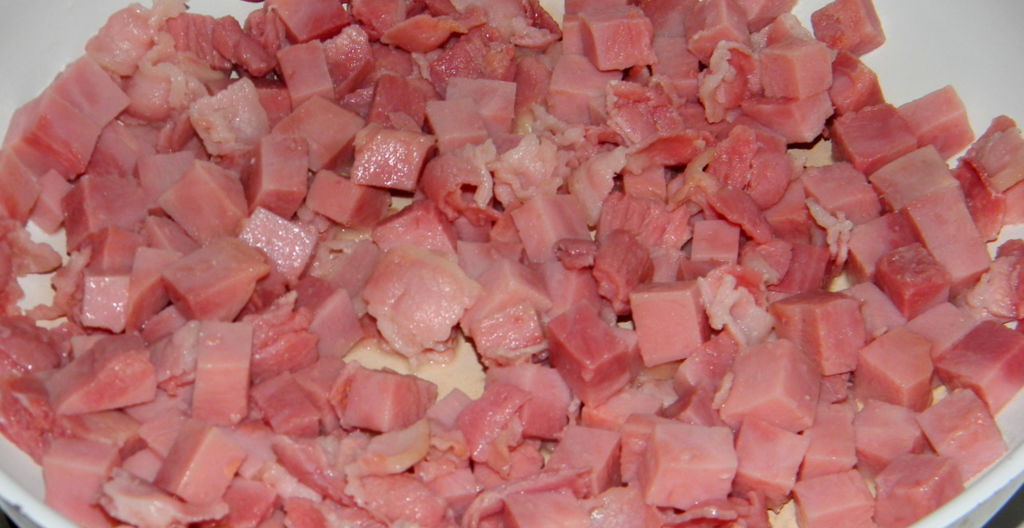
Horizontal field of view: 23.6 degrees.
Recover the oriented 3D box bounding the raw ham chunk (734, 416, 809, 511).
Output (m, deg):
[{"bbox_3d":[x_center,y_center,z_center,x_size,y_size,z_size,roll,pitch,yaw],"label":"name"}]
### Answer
[{"bbox_3d":[0.053,0.042,0.506,0.012,0.013,0.012,13,65,7],"label":"raw ham chunk"}]

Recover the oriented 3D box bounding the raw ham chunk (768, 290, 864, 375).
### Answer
[{"bbox_3d":[0.066,0.015,0.532,0.013,0.015,0.014,7,12,44],"label":"raw ham chunk"}]

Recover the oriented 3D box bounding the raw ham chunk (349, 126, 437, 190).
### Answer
[{"bbox_3d":[-0.027,-0.024,0.566,0.015,0.011,0.014,9,14,2],"label":"raw ham chunk"}]

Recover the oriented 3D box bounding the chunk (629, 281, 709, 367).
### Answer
[{"bbox_3d":[0.035,0.012,0.538,0.013,0.015,0.014,-8,8,11],"label":"chunk"}]

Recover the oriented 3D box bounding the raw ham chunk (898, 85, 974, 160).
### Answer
[{"bbox_3d":[0.101,-0.033,0.585,0.014,0.011,0.010,-25,47,3],"label":"raw ham chunk"}]

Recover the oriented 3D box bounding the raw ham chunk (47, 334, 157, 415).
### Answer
[{"bbox_3d":[-0.089,0.024,0.530,0.021,0.010,0.009,-18,36,-20],"label":"raw ham chunk"}]

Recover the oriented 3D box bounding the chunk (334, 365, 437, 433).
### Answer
[{"bbox_3d":[-0.027,0.029,0.527,0.013,0.011,0.018,10,7,27],"label":"chunk"}]

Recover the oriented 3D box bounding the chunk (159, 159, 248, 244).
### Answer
[{"bbox_3d":[-0.069,-0.012,0.568,0.012,0.017,0.015,-40,77,5],"label":"chunk"}]

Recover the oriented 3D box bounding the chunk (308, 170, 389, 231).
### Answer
[{"bbox_3d":[-0.038,-0.015,0.578,0.012,0.009,0.014,25,9,26],"label":"chunk"}]

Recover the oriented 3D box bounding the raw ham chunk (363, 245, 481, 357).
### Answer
[{"bbox_3d":[-0.020,0.008,0.542,0.025,0.009,0.024,-3,62,0],"label":"raw ham chunk"}]

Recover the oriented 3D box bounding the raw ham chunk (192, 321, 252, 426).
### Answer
[{"bbox_3d":[-0.063,0.023,0.529,0.011,0.016,0.015,3,39,-9],"label":"raw ham chunk"}]

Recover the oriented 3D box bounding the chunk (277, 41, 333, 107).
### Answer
[{"bbox_3d":[-0.050,-0.045,0.600,0.011,0.014,0.012,-16,75,-6],"label":"chunk"}]

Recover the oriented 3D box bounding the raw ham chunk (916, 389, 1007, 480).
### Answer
[{"bbox_3d":[0.094,0.035,0.510,0.011,0.012,0.012,-33,50,2],"label":"raw ham chunk"}]

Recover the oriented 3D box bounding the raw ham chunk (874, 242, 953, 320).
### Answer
[{"bbox_3d":[0.088,0.004,0.543,0.010,0.008,0.013,-18,44,-15],"label":"raw ham chunk"}]

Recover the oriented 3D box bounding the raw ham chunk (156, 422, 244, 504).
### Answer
[{"bbox_3d":[-0.063,0.041,0.502,0.013,0.009,0.013,8,69,56],"label":"raw ham chunk"}]

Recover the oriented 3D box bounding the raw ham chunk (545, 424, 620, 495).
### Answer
[{"bbox_3d":[0.015,0.044,0.510,0.011,0.013,0.015,5,31,17],"label":"raw ham chunk"}]

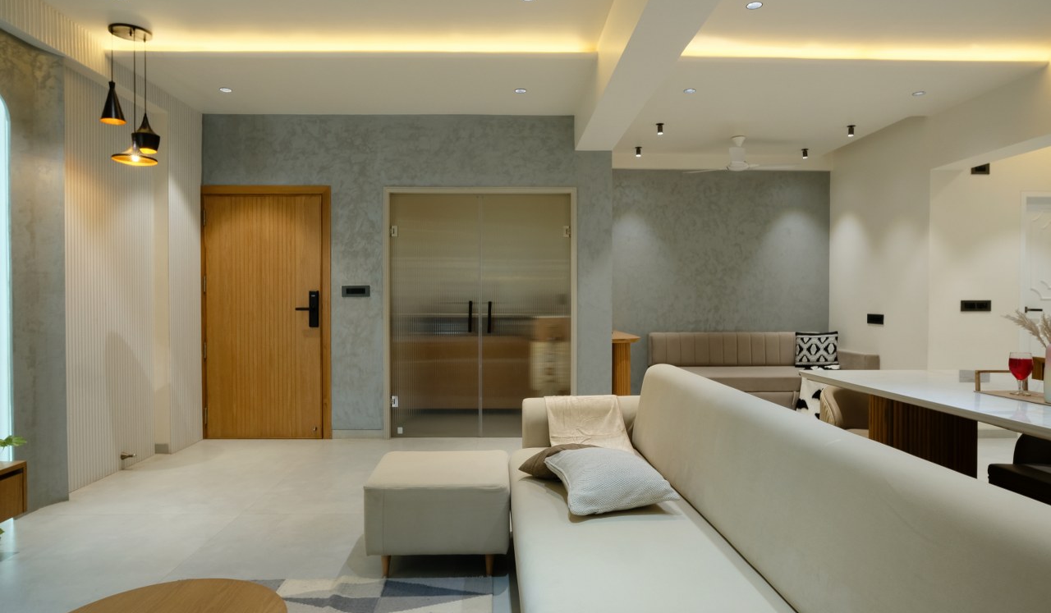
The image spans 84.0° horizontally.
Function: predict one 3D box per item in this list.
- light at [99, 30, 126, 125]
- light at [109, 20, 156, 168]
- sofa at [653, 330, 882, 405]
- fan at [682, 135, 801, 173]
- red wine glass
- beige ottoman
[{"bbox_3d":[-2.472,-1.365,3.491,0.140,0.508,0.140,0,1,-2],"label":"light"},{"bbox_3d":[-2.362,-1.264,3.491,0.300,0.770,0.310,0,1,-2],"label":"light"},{"bbox_3d":[2.309,0.688,5.830,1.980,0.820,0.920,0,1,-2],"label":"sofa"},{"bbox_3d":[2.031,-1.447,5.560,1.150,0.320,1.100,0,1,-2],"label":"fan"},{"bbox_3d":[2.203,0.298,2.595,0.080,0.182,0.080,0,1,-2],"label":"red wine glass"},{"bbox_3d":[-0.370,0.932,2.683,0.590,0.420,0.570,0,1,-2],"label":"beige ottoman"}]

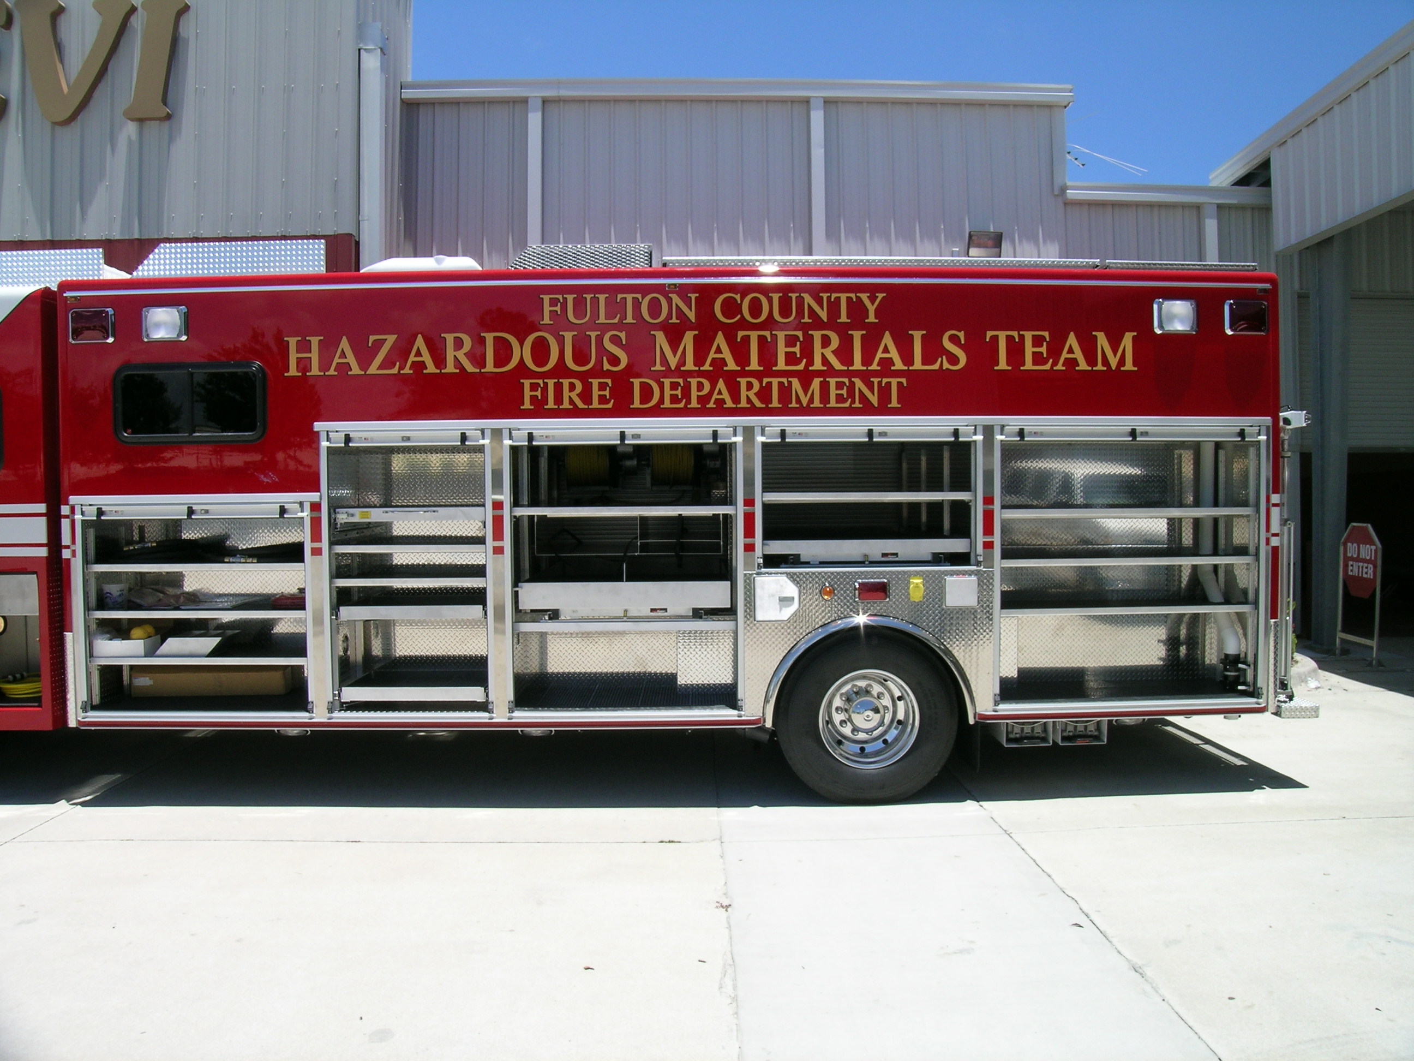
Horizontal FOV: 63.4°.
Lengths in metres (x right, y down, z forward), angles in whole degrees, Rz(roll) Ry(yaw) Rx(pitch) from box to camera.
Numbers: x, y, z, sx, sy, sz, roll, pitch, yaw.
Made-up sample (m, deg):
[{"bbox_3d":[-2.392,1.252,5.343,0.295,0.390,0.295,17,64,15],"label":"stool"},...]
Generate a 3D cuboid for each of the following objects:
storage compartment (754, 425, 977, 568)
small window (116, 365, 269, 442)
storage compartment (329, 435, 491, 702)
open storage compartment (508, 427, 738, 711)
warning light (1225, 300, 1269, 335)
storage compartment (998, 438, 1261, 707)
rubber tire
[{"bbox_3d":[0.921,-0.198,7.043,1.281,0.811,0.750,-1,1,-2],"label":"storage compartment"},{"bbox_3d":[-2.946,-0.721,6.548,0.852,0.465,0.060,-1,1,-2],"label":"small window"},{"bbox_3d":[-1.740,0.243,6.941,0.937,1.576,0.680,-1,1,-2],"label":"storage compartment"},{"bbox_3d":[-0.492,0.222,6.987,1.344,1.643,0.700,-1,1,-2],"label":"open storage compartment"},{"bbox_3d":[3.141,-1.239,6.694,0.254,0.199,0.070,-1,1,-2],"label":"warning light"},{"bbox_3d":[2.483,0.212,7.064,1.576,1.612,0.680,-1,1,-2],"label":"storage compartment"},{"bbox_3d":[0.945,1.089,6.914,1.083,1.044,0.290,-1,1,-2],"label":"rubber tire"}]

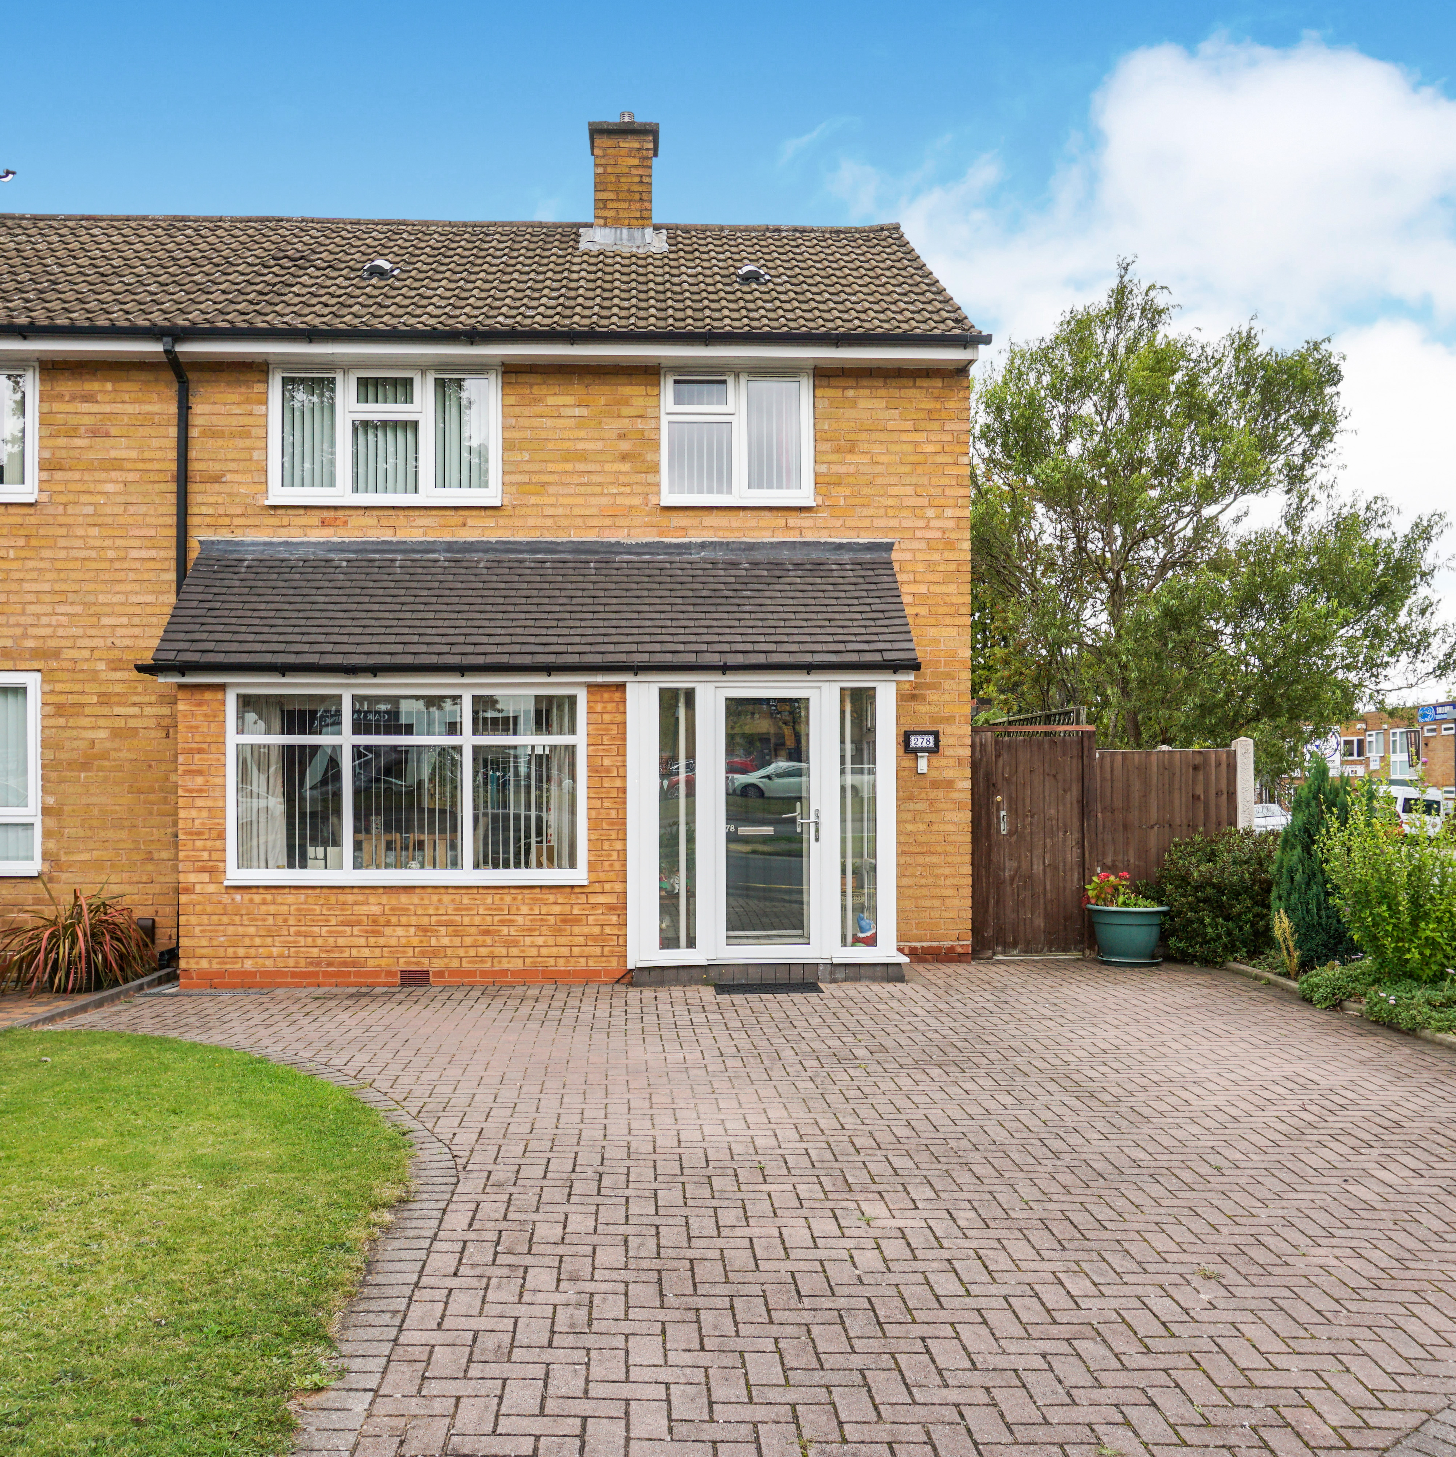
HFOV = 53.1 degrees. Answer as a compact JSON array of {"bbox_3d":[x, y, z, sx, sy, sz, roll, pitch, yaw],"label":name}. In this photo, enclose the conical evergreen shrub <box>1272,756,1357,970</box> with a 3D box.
[{"bbox_3d":[4.509,1.031,11.200,0.660,1.650,0.660,0,0,-3],"label":"conical evergreen shrub"}]

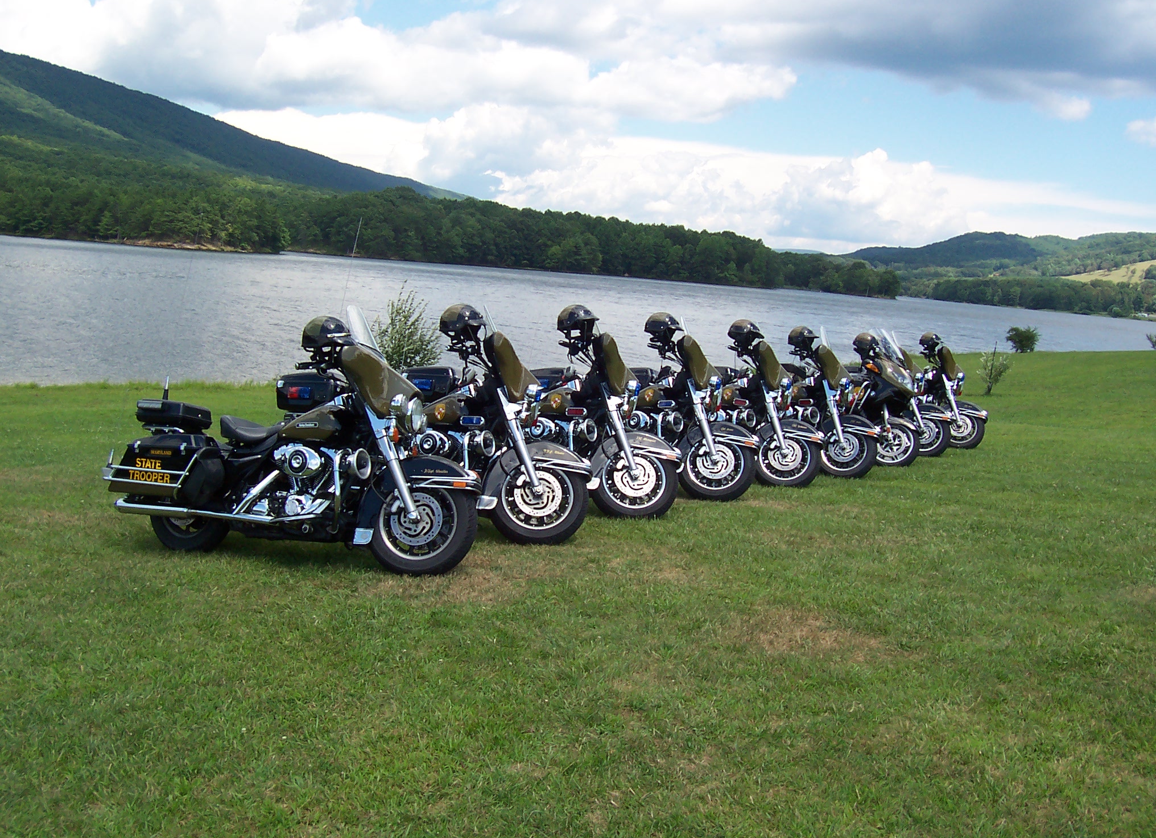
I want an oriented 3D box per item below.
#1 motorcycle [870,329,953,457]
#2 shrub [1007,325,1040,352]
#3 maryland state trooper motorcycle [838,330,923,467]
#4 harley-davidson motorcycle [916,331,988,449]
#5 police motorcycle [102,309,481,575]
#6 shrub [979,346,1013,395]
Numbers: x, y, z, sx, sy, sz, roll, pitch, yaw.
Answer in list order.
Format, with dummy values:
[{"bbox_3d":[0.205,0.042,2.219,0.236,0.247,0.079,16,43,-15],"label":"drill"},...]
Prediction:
[{"bbox_3d":[3.608,-0.302,15.047,0.930,1.450,2.330,7,-1,-39],"label":"motorcycle"},{"bbox_3d":[23.014,-4.140,64.000,1.700,1.400,1.600,5,7,0],"label":"shrub"},{"bbox_3d":[2.910,-0.230,13.612,0.920,1.430,2.200,7,-1,-39],"label":"maryland state trooper motorcycle"},{"bbox_3d":[4.394,-0.358,16.281,0.930,1.450,2.330,7,-1,-41],"label":"harley-davidson motorcycle"},{"bbox_3d":[-1.564,0.115,7.075,2.330,1.450,0.930,2,-1,25],"label":"police motorcycle"},{"bbox_3d":[10.141,-1.184,30.000,0.830,1.200,0.830,5,7,0],"label":"shrub"}]

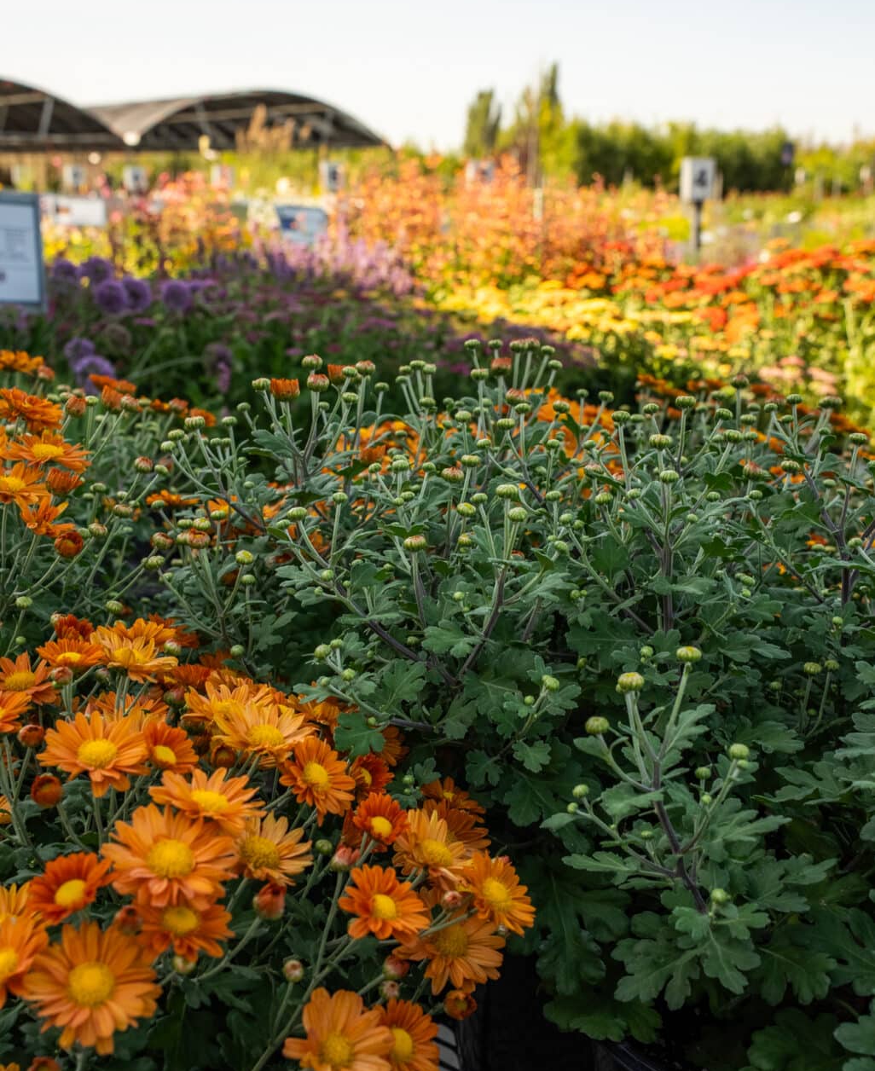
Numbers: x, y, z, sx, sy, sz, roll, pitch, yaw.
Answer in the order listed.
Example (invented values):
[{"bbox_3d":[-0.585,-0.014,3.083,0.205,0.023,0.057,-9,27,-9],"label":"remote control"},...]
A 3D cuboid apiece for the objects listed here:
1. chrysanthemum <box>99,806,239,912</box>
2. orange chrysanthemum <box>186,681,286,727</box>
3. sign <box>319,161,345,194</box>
[{"bbox_3d":[-0.108,0.130,0.620,0.054,0.017,0.054,0,43,-10],"label":"chrysanthemum"},{"bbox_3d":[-0.096,0.081,0.725,0.047,0.014,0.047,-2,24,-8],"label":"orange chrysanthemum"},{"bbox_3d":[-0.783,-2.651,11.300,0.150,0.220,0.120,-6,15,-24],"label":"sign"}]

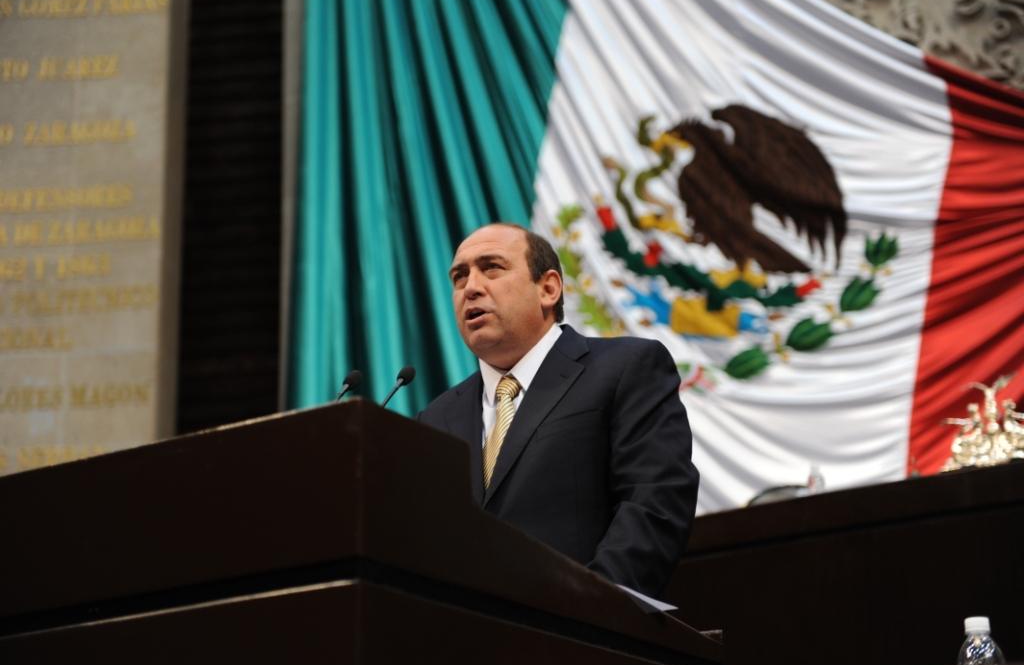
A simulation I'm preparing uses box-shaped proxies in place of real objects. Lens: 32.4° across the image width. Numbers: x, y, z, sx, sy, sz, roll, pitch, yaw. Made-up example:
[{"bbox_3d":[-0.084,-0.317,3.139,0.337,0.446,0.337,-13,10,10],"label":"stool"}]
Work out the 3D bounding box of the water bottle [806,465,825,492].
[{"bbox_3d":[1.066,0.565,6.171,0.065,0.208,0.065,-1,-16,0],"label":"water bottle"}]

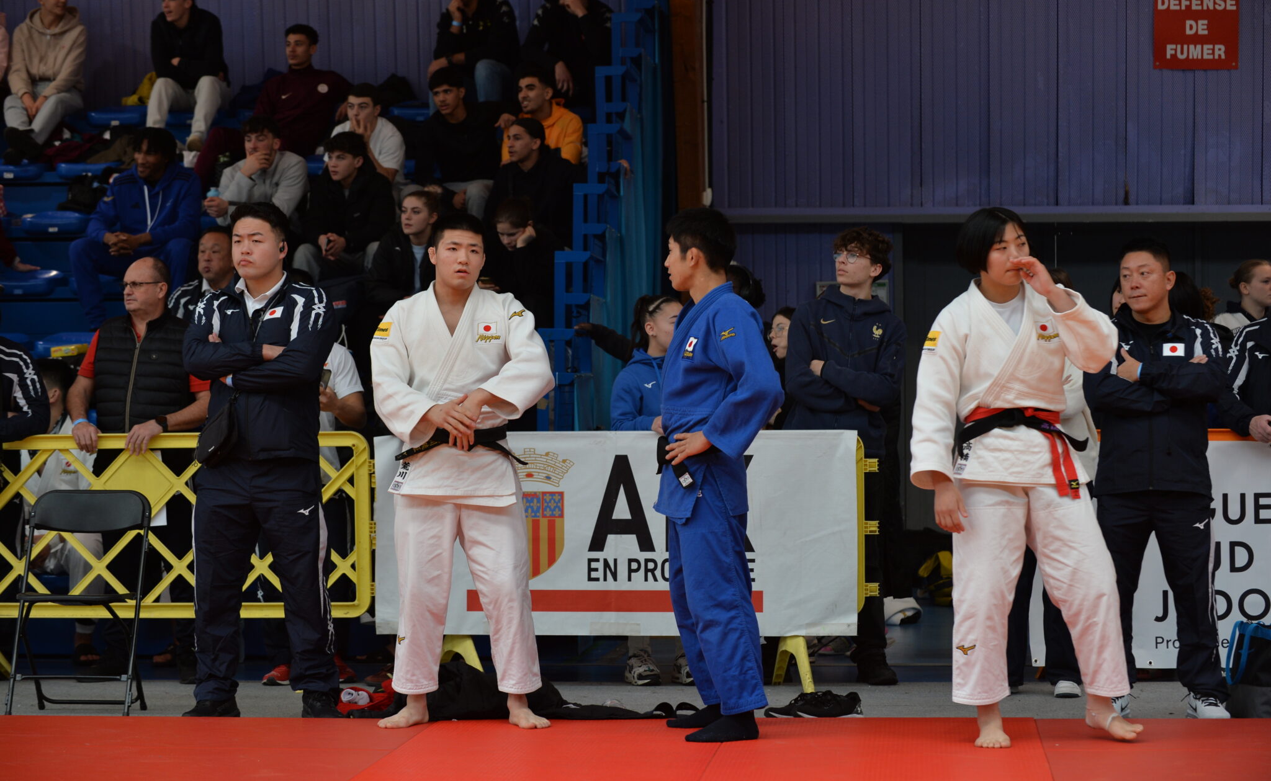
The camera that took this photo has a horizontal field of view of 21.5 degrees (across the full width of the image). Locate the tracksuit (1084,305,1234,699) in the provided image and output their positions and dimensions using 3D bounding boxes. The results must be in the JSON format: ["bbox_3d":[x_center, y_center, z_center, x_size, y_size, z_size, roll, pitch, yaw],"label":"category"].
[{"bbox_3d":[1.832,0.392,11.750,0.540,1.400,0.380,0,1,12],"label":"tracksuit"}]

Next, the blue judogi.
[{"bbox_3d":[0.266,0.346,10.870,0.400,1.400,0.540,0,1,-22],"label":"blue judogi"}]

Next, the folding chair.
[{"bbox_3d":[-1.997,0.775,12.030,0.440,0.800,0.470,0,0,5],"label":"folding chair"}]

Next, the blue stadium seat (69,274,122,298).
[{"bbox_3d":[-2.792,-0.555,17.600,0.390,0.160,0.390,0,0,5],"label":"blue stadium seat"}]

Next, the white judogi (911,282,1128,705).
[{"bbox_3d":[1.225,0.327,10.670,0.690,1.350,0.450,0,0,1],"label":"white judogi"}]

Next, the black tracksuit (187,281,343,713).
[{"bbox_3d":[-1.292,0.340,11.550,0.530,1.460,0.390,0,1,19],"label":"black tracksuit"}]

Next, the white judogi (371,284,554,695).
[{"bbox_3d":[-0.579,0.330,11.200,0.610,1.385,0.420,0,1,-2],"label":"white judogi"}]

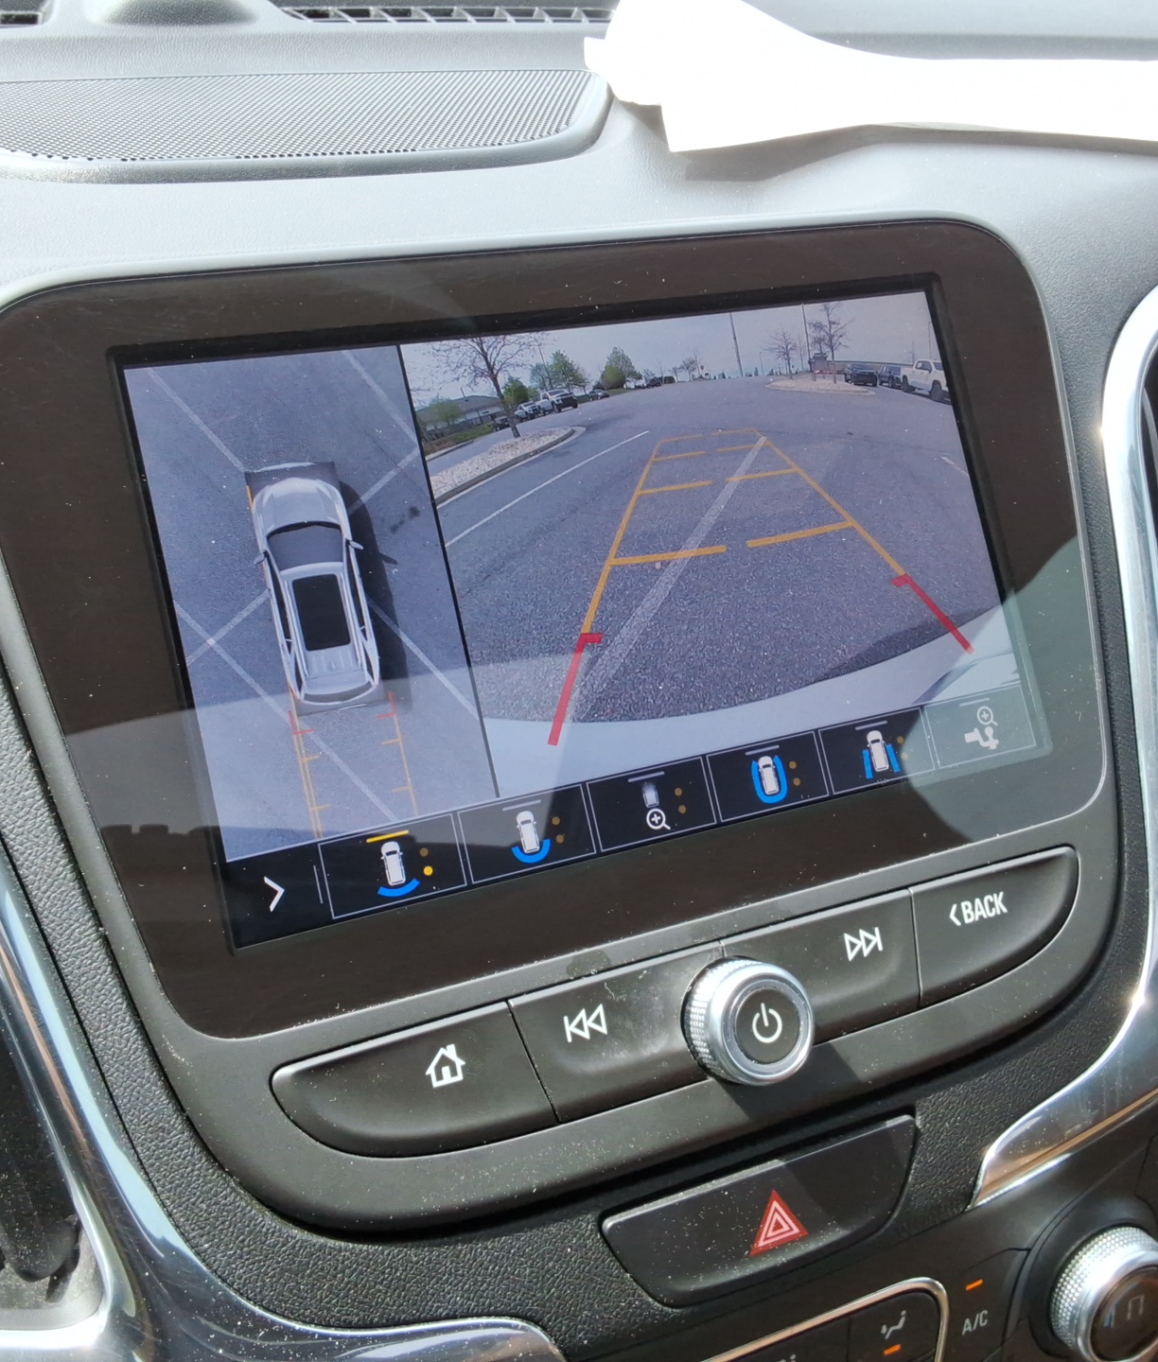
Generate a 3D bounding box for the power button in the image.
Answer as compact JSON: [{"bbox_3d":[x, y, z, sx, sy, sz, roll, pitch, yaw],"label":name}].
[{"bbox_3d":[0.032,0.063,0.273,0.022,0.022,0.013,-11,-4,-21],"label":"power button"}]

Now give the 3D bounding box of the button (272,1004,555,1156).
[{"bbox_3d":[-0.028,0.073,0.258,0.049,0.024,0.008,-11,-4,-21],"label":"button"}]

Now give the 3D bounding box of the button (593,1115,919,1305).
[{"bbox_3d":[0.036,0.101,0.280,0.068,0.021,0.009,-11,-4,-21],"label":"button"}]

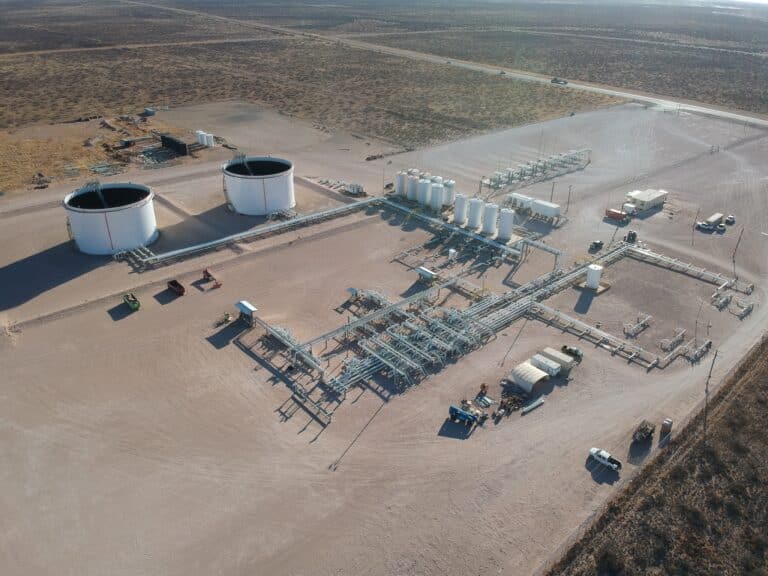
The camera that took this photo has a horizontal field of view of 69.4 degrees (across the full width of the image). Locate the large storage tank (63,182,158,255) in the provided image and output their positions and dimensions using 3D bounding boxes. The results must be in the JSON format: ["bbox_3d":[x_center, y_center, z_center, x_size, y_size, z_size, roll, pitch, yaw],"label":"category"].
[{"bbox_3d":[-88.560,-23.320,182.750,26.160,14.300,26.160,1,30,0],"label":"large storage tank"}]

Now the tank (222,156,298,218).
[{"bbox_3d":[-49.909,-41.721,226.496,27.000,15.200,27.000,3,29,0],"label":"tank"}]

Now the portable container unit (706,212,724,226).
[{"bbox_3d":[137.522,-27.999,230.870,2.450,2.700,12.200,28,38,37],"label":"portable container unit"}]

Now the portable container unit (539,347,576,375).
[{"bbox_3d":[44.121,18.106,140.738,6.800,2.600,2.420,27,37,36],"label":"portable container unit"}]

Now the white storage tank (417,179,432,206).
[{"bbox_3d":[17.135,-39.632,233.732,5.040,10.100,5.040,3,29,0],"label":"white storage tank"}]

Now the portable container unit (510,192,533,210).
[{"bbox_3d":[58.165,-36.799,235.059,3.300,3.700,9.200,-24,39,-38],"label":"portable container unit"}]

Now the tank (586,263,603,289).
[{"bbox_3d":[60.170,-3.380,158.880,3.630,6.050,3.630,1,30,0],"label":"tank"}]

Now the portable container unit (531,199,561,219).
[{"bbox_3d":[66.999,-32.941,228.935,3.600,3.700,9.600,-24,39,-38],"label":"portable container unit"}]

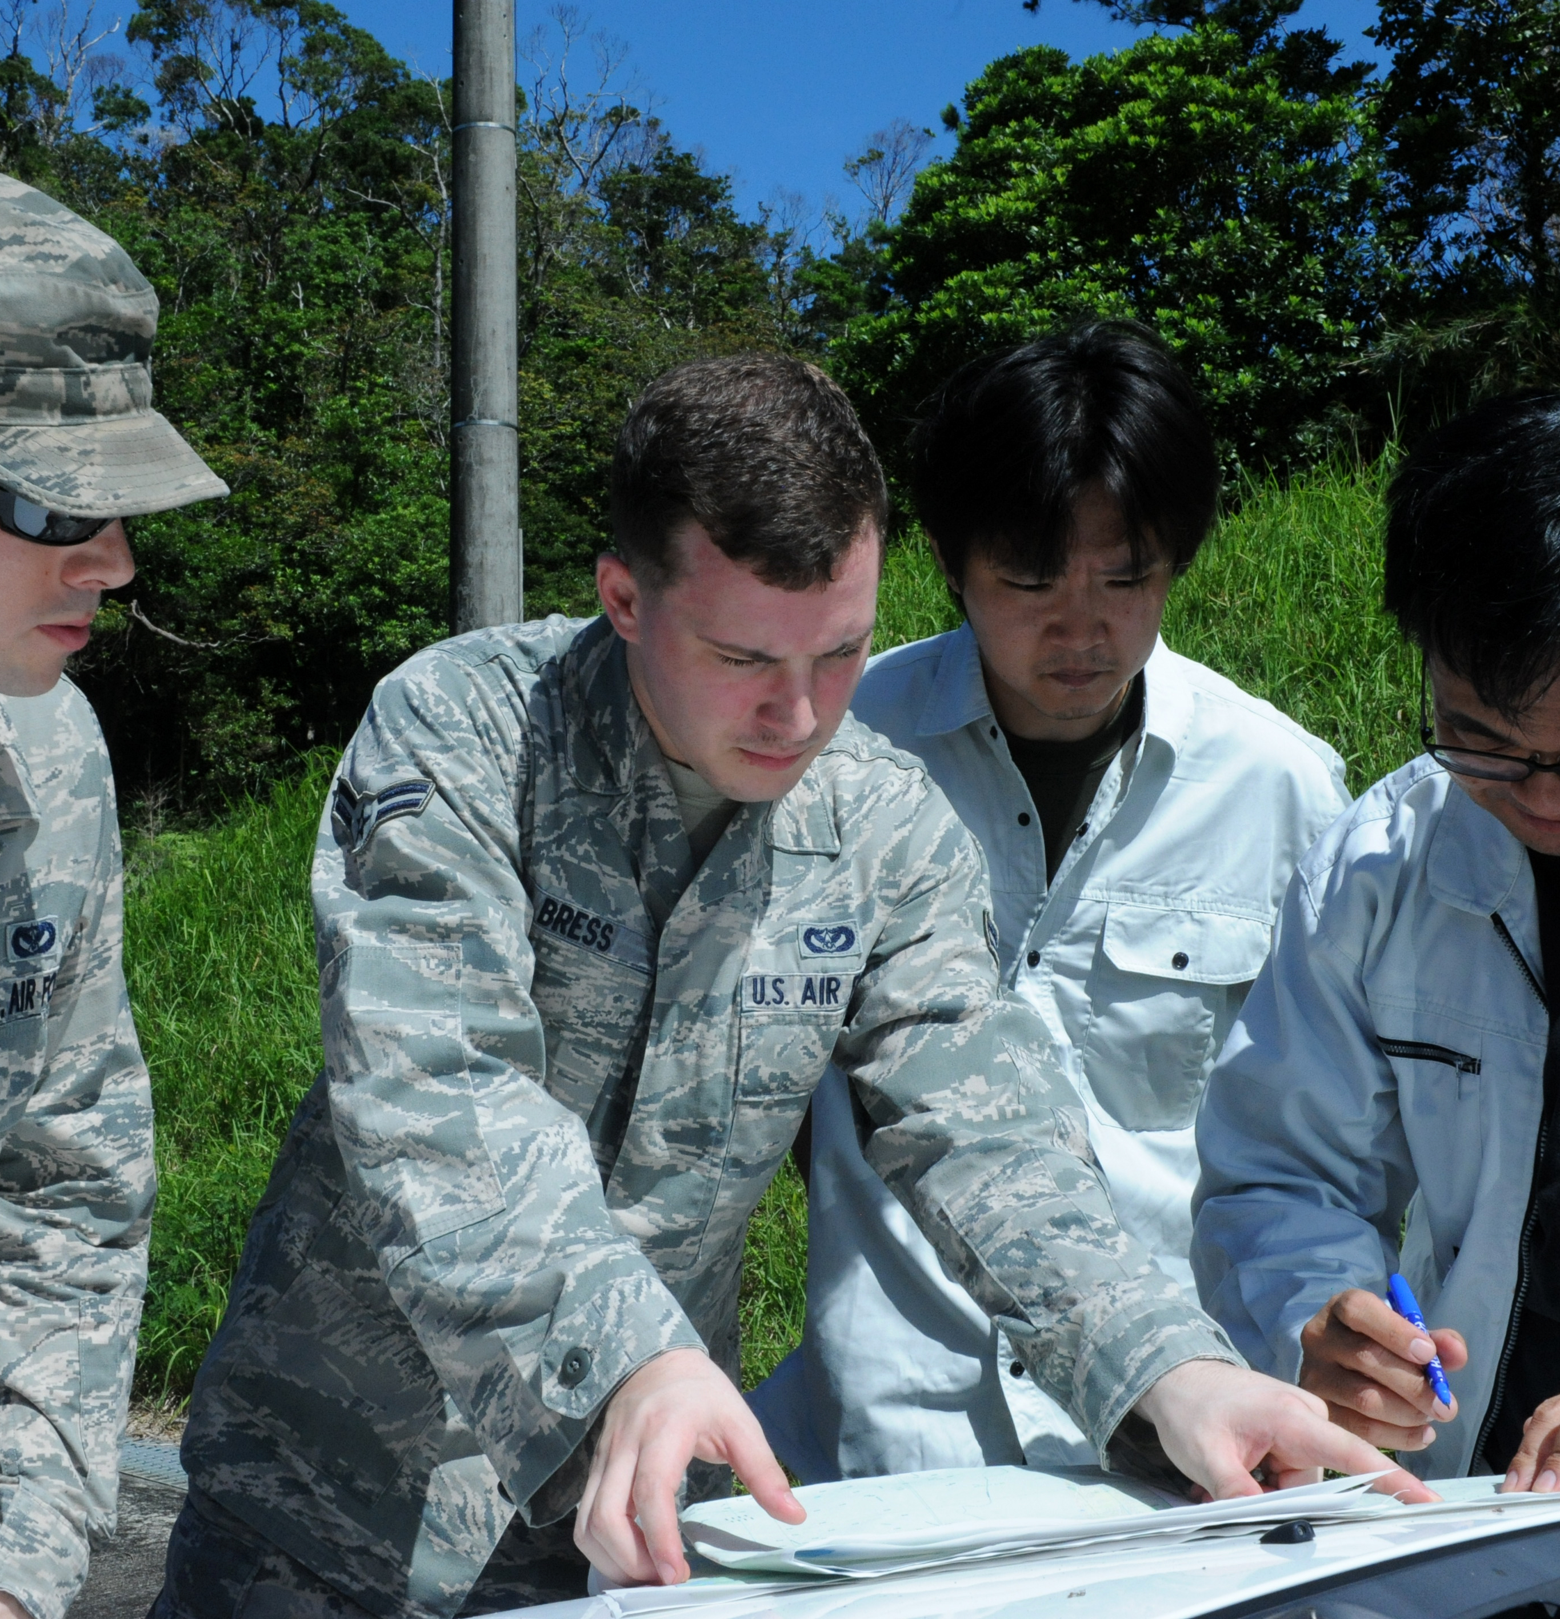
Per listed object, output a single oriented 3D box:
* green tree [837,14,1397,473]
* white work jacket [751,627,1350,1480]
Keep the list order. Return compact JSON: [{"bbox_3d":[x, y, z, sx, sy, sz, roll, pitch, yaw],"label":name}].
[{"bbox_3d":[1.640,-2.650,12.500,2.800,2.500,2.500,0,3,0],"label":"green tree"},{"bbox_3d":[0.225,0.210,1.980,0.520,0.730,0.370,0,-1,5],"label":"white work jacket"}]

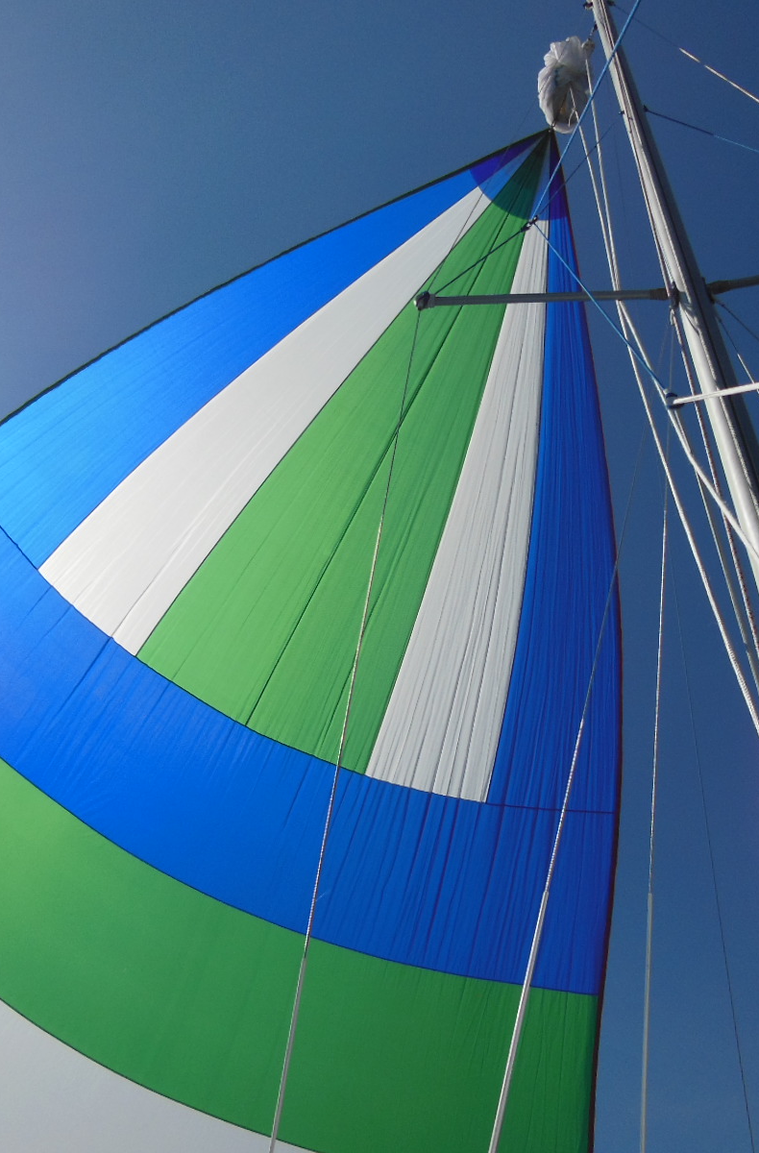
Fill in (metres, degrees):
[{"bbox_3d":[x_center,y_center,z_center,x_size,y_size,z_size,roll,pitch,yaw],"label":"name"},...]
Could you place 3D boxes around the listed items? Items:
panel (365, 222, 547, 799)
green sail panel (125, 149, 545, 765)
[{"bbox_3d":[0.664,-0.551,7.710,0.757,4.375,0.500,4,-24,13],"label":"panel"},{"bbox_3d":[0.178,-1.071,7.797,1.569,4.811,0.650,26,-17,2],"label":"green sail panel"}]

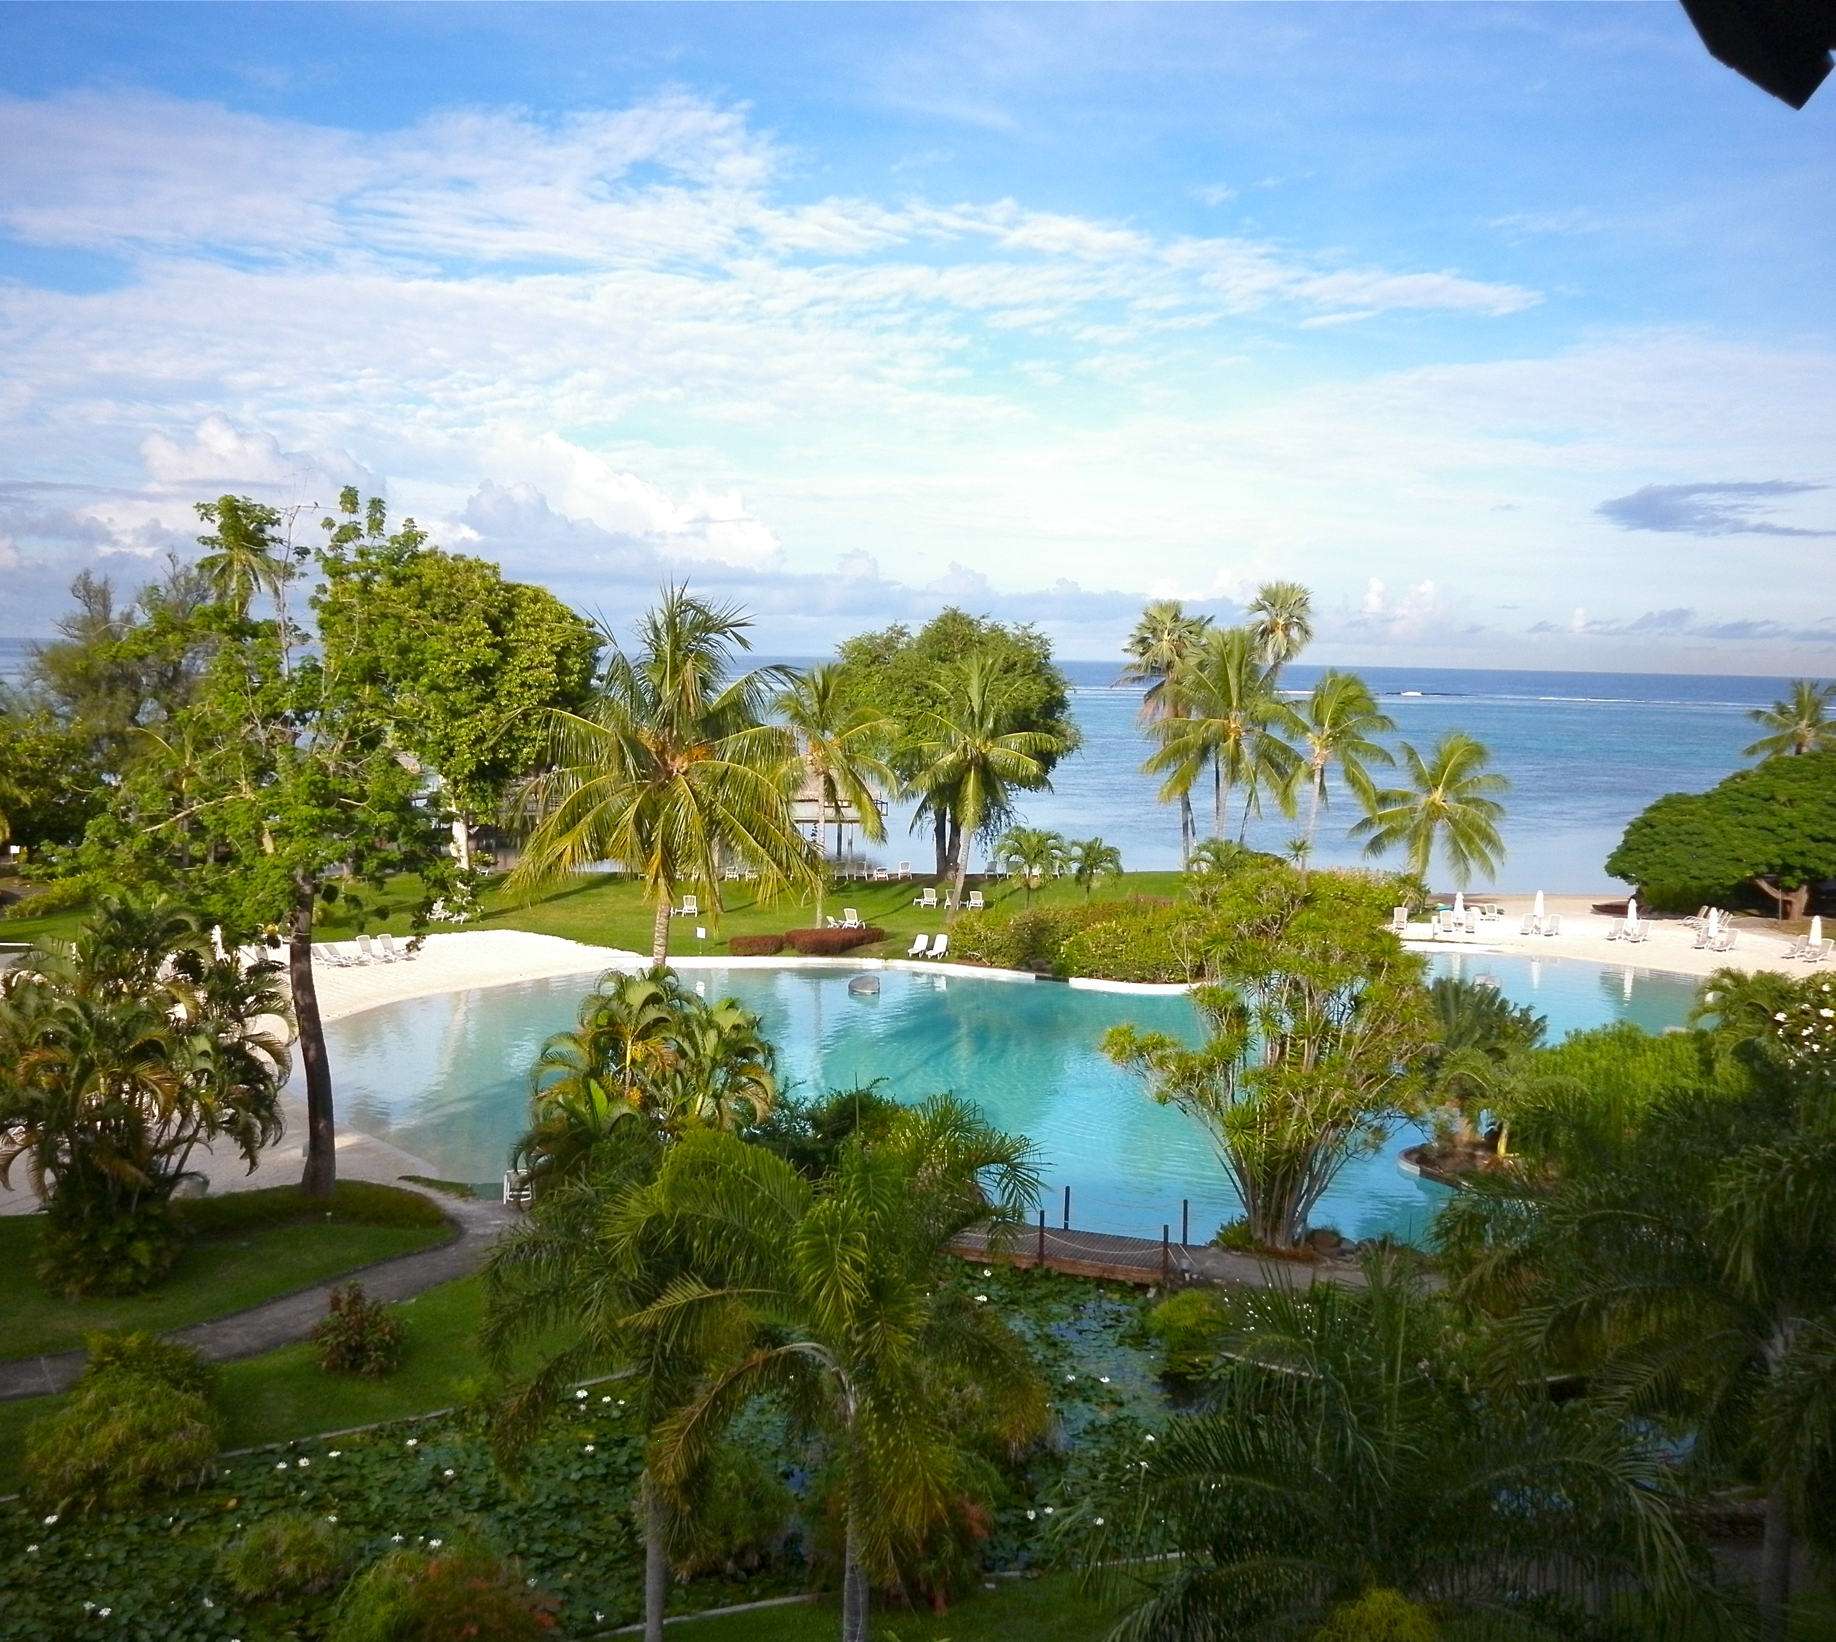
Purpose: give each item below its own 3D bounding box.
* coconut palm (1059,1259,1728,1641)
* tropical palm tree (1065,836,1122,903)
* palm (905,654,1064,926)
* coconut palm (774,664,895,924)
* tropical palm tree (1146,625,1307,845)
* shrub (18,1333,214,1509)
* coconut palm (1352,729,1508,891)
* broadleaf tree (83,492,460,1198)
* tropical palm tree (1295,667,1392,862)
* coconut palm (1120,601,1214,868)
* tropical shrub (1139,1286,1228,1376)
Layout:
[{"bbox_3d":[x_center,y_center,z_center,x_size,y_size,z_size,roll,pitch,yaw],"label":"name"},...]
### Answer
[{"bbox_3d":[4.503,7.484,19.187,6.300,6.661,6.300,1,5,0],"label":"coconut palm"},{"bbox_3d":[8.827,2.415,98.706,2.927,3.206,2.927,1,5,0],"label":"tropical palm tree"},{"bbox_3d":[3.253,-1.469,94.558,7.720,13.110,7.330,1,5,2],"label":"palm"},{"bbox_3d":[-4.061,-1.157,92.850,5.780,12.460,5.490,1,5,-3],"label":"coconut palm"},{"bbox_3d":[15.798,-2.522,100.377,8.370,14.770,7.950,2,5,9],"label":"tropical palm tree"},{"bbox_3d":[-12.511,9.175,30.707,2.900,2.200,2.600,-1,5,-22],"label":"shrub"},{"bbox_3d":[26.924,0.157,102.598,8.180,9.530,7.770,3,5,15],"label":"coconut palm"},{"bbox_3d":[-15.001,0.639,45.517,8.600,16.400,8.000,0,5,-18],"label":"broadleaf tree"},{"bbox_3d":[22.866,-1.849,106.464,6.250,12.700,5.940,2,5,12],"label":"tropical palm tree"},{"bbox_3d":[14.587,-4.265,111.311,5.370,16.340,5.110,2,5,7],"label":"coconut palm"},{"bbox_3d":[4.666,8.860,34.262,1.524,1.399,1.524,1,5,0],"label":"tropical shrub"}]

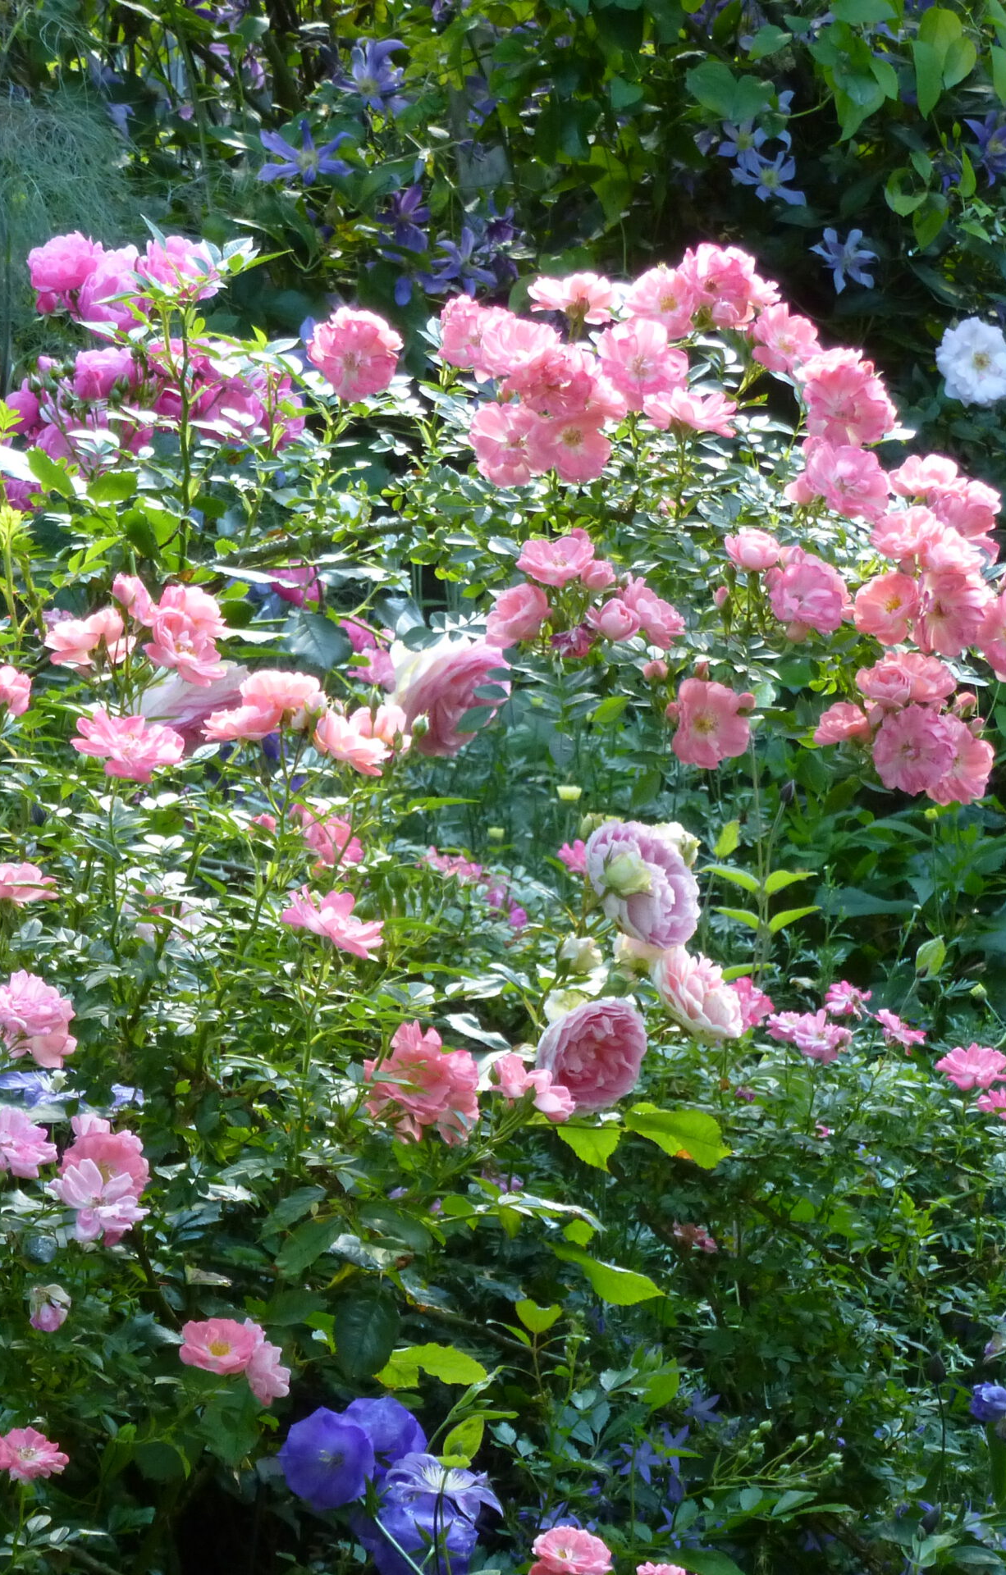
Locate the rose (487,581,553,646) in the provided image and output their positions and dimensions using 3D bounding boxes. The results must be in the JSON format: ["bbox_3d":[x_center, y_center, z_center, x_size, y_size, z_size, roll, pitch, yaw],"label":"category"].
[{"bbox_3d":[0.015,-0.108,2.980,0.042,0.032,0.042,-28,30,0],"label":"rose"}]

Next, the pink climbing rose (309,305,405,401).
[{"bbox_3d":[-0.096,-0.283,3.000,0.062,0.062,0.031,1,6,6],"label":"pink climbing rose"}]

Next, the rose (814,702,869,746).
[{"bbox_3d":[0.221,-0.039,2.970,0.035,0.023,0.035,-19,24,0],"label":"rose"}]

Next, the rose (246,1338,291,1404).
[{"bbox_3d":[-0.141,0.348,2.750,0.030,0.040,0.040,2,8,15],"label":"rose"}]

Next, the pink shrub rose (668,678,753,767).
[{"bbox_3d":[0.132,-0.041,2.950,0.057,0.057,0.025,0,-3,3],"label":"pink shrub rose"}]

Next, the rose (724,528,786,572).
[{"bbox_3d":[0.163,-0.152,2.980,0.037,0.023,0.037,-3,18,0],"label":"rose"}]

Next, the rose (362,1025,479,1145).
[{"bbox_3d":[-0.048,0.184,2.800,0.074,0.074,0.044,1,-17,6],"label":"rose"}]

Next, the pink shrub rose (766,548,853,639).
[{"bbox_3d":[0.189,-0.120,2.850,0.051,0.051,0.038,1,8,9],"label":"pink shrub rose"}]

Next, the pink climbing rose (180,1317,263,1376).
[{"bbox_3d":[-0.169,0.339,2.770,0.045,0.020,0.045,1,50,9],"label":"pink climbing rose"}]

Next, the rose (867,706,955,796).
[{"bbox_3d":[0.264,-0.025,2.960,0.058,0.058,0.029,1,6,6],"label":"rose"}]

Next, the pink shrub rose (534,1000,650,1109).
[{"bbox_3d":[0.051,0.164,2.850,0.071,0.071,0.043,-3,6,-17],"label":"pink shrub rose"}]

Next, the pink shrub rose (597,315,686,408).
[{"bbox_3d":[0.089,-0.277,3.000,0.059,0.059,0.029,0,0,-3],"label":"pink shrub rose"}]

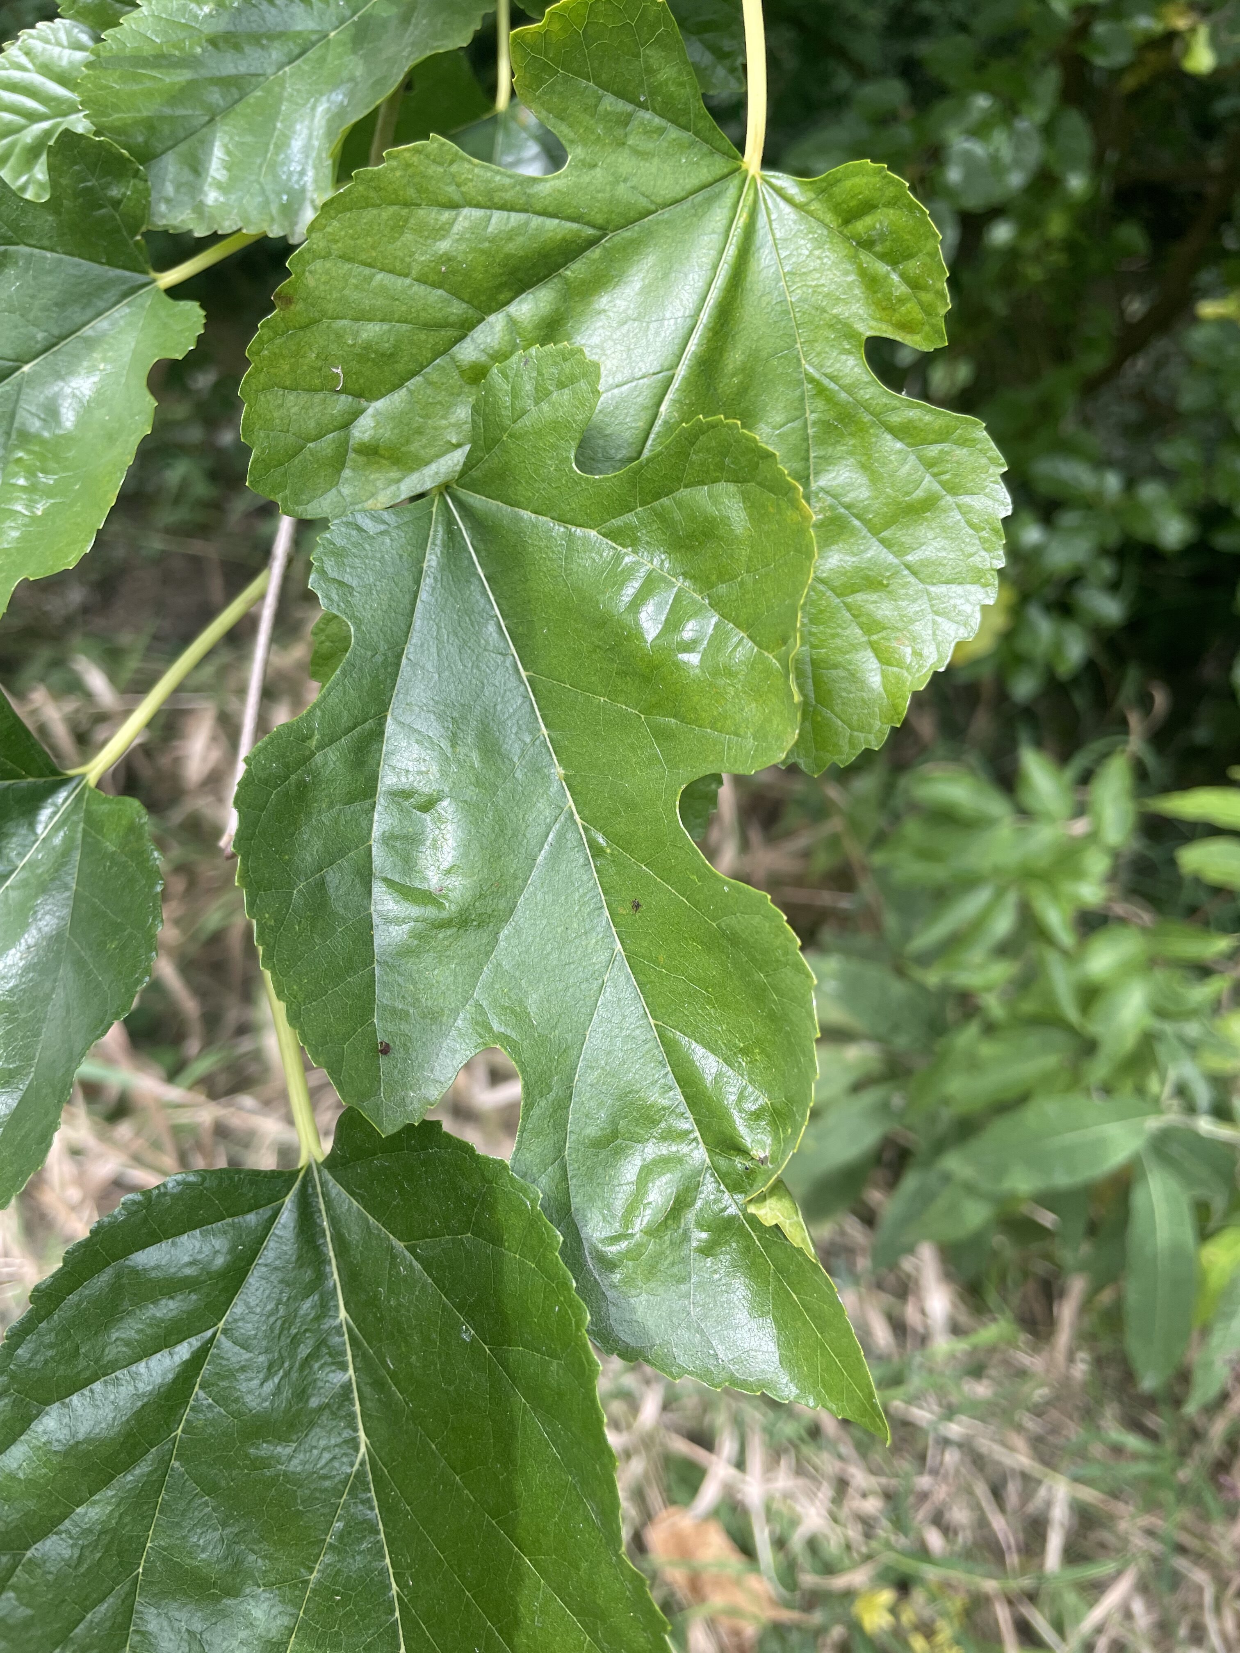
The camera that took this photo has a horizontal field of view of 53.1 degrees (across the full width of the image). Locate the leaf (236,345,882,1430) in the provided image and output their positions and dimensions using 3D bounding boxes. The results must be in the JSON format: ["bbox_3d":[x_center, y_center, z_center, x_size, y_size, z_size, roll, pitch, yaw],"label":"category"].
[{"bbox_3d":[-0.006,0.004,0.194,0.109,0.036,0.184,-23,71,6],"label":"leaf"}]

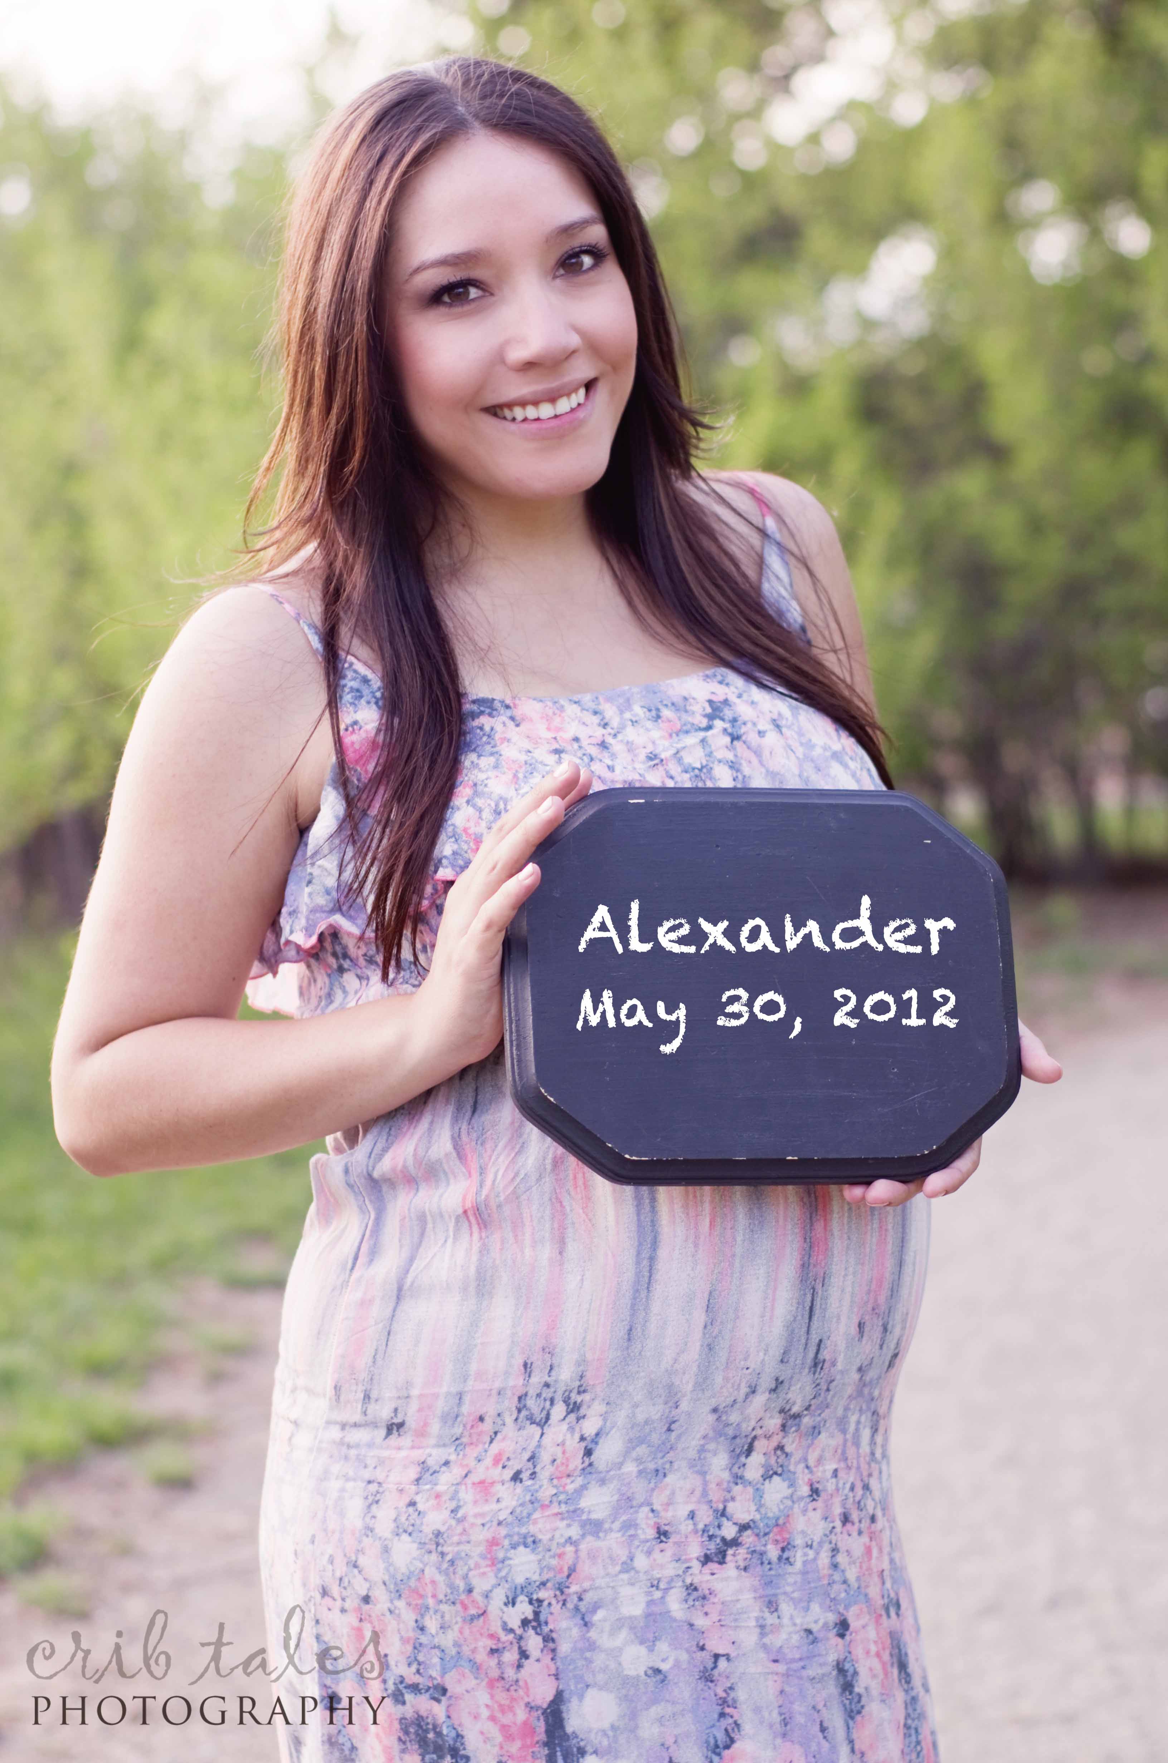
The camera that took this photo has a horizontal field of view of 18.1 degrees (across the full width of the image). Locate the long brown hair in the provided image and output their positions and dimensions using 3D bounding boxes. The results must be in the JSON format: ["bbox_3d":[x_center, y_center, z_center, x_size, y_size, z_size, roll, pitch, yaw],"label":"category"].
[{"bbox_3d":[-0.011,-0.194,1.950,0.310,0.490,0.250,-4,2,-21],"label":"long brown hair"}]

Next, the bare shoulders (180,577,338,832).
[{"bbox_3d":[-0.169,-0.092,1.900,0.090,0.138,0.105,-1,2,-25],"label":"bare shoulders"}]

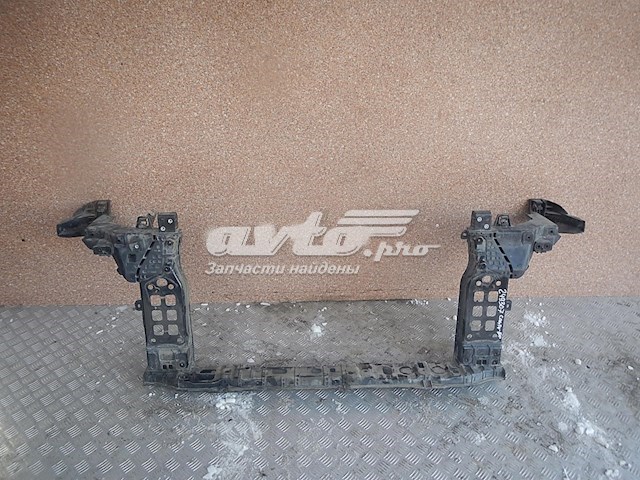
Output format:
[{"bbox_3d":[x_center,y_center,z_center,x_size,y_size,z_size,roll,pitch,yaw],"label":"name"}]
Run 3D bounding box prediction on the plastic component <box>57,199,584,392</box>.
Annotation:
[{"bbox_3d":[0.021,0.131,1.500,1.547,0.506,0.288,0,19,-2],"label":"plastic component"}]

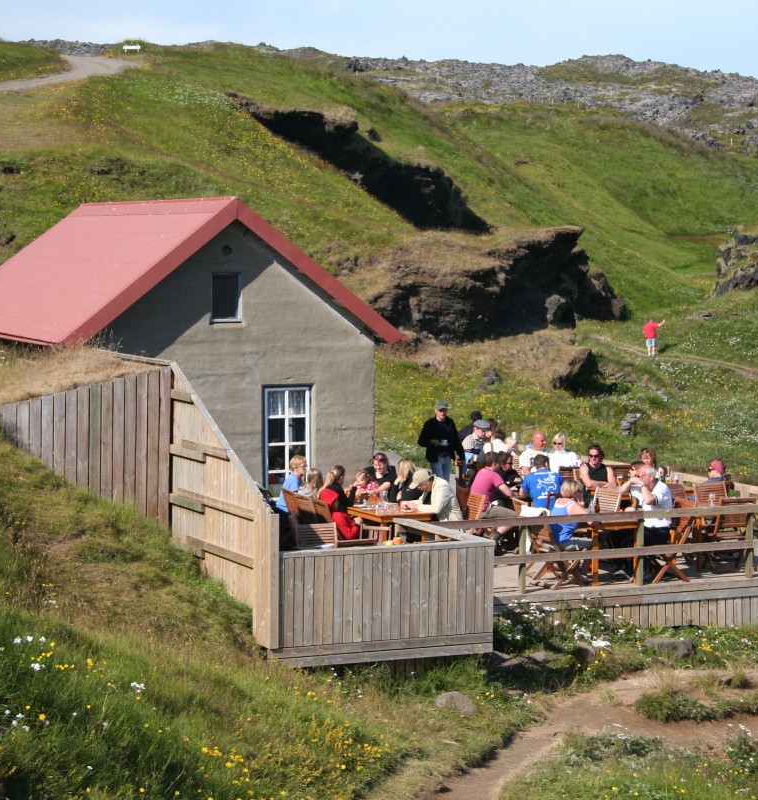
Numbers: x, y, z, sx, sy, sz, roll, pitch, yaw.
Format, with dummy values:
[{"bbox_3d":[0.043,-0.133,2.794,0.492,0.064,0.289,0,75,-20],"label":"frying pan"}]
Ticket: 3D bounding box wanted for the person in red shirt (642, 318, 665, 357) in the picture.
[{"bbox_3d":[12.140,-2.768,103.000,0.950,1.710,0.500,1,4,7],"label":"person in red shirt"}]

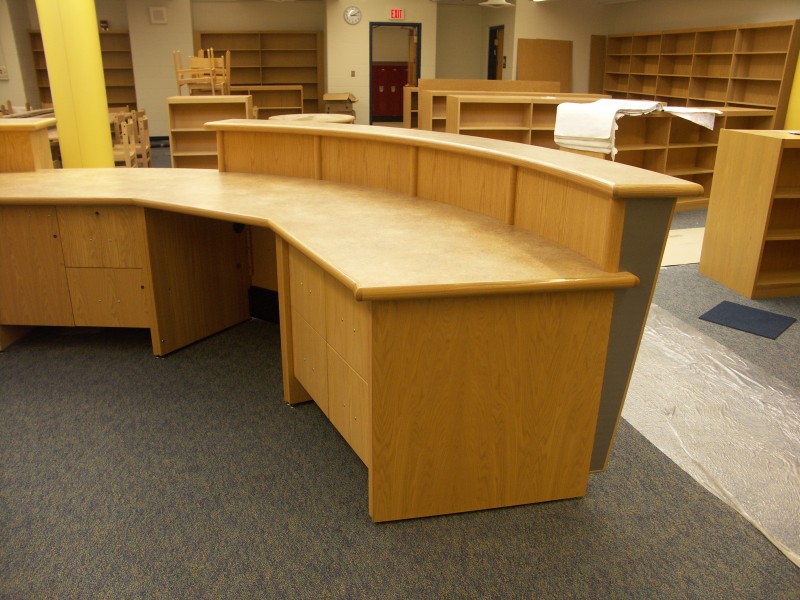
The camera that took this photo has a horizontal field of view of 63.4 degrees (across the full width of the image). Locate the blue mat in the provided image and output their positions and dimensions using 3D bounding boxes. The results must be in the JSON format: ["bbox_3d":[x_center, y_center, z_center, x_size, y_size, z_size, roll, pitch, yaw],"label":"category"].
[{"bbox_3d":[2.182,0.116,4.049,0.445,0.010,0.455,-18,27,-42],"label":"blue mat"}]

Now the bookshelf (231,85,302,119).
[{"bbox_3d":[-2.646,-3.259,11.627,1.852,1.091,0.520,-2,20,-7],"label":"bookshelf"}]

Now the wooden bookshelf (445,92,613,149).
[{"bbox_3d":[2.026,-2.077,8.511,2.747,1.093,0.608,-2,20,-8],"label":"wooden bookshelf"}]

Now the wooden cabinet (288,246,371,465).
[{"bbox_3d":[-0.058,0.132,2.512,0.500,0.607,0.780,-9,22,-26],"label":"wooden cabinet"}]

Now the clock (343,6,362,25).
[{"bbox_3d":[-0.878,-5.347,12.162,0.340,0.340,0.055,0,20,-2],"label":"clock"}]

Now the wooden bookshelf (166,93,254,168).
[{"bbox_3d":[-2.321,-1.983,8.119,0.948,1.086,0.570,-2,20,-8],"label":"wooden bookshelf"}]

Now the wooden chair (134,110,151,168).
[{"bbox_3d":[-3.720,-2.211,9.121,0.450,0.820,0.420,-1,20,-4],"label":"wooden chair"}]

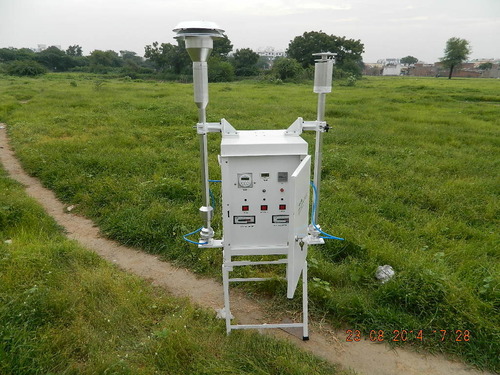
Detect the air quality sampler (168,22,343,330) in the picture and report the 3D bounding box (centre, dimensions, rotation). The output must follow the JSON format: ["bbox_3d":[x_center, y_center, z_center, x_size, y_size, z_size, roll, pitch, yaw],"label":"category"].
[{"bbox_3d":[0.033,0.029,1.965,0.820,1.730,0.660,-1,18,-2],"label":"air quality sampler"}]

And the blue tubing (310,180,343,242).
[{"bbox_3d":[0.442,0.136,2.062,0.194,0.368,0.140,0,18,0],"label":"blue tubing"}]

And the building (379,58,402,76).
[{"bbox_3d":[38.747,-33.303,99.583,6.600,4.800,6.000,7,19,19],"label":"building"}]

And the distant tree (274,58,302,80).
[{"bbox_3d":[4.932,-15.636,47.493,3.946,2.998,4.000,2,18,5],"label":"distant tree"}]

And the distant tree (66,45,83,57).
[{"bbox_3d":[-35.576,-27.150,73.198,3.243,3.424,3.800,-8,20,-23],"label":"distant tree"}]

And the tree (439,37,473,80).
[{"bbox_3d":[37.691,-23.676,65.910,5.700,7.300,5.500,9,20,27],"label":"tree"}]

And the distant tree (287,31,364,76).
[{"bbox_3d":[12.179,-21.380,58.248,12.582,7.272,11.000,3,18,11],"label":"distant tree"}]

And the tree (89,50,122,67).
[{"bbox_3d":[-43.482,-37.724,108.661,10.000,7.600,9.000,-7,19,-20],"label":"tree"}]

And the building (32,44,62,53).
[{"bbox_3d":[-126.442,-82.724,225.472,20.000,17.000,14.000,-9,20,-26],"label":"building"}]

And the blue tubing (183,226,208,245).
[{"bbox_3d":[-0.313,0.278,2.094,0.150,0.080,0.080,-1,18,-2],"label":"blue tubing"}]

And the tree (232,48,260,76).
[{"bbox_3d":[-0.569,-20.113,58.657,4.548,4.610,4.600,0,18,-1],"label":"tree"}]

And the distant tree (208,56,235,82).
[{"bbox_3d":[-3.752,-15.515,47.532,3.422,3.253,3.600,-1,18,-4],"label":"distant tree"}]

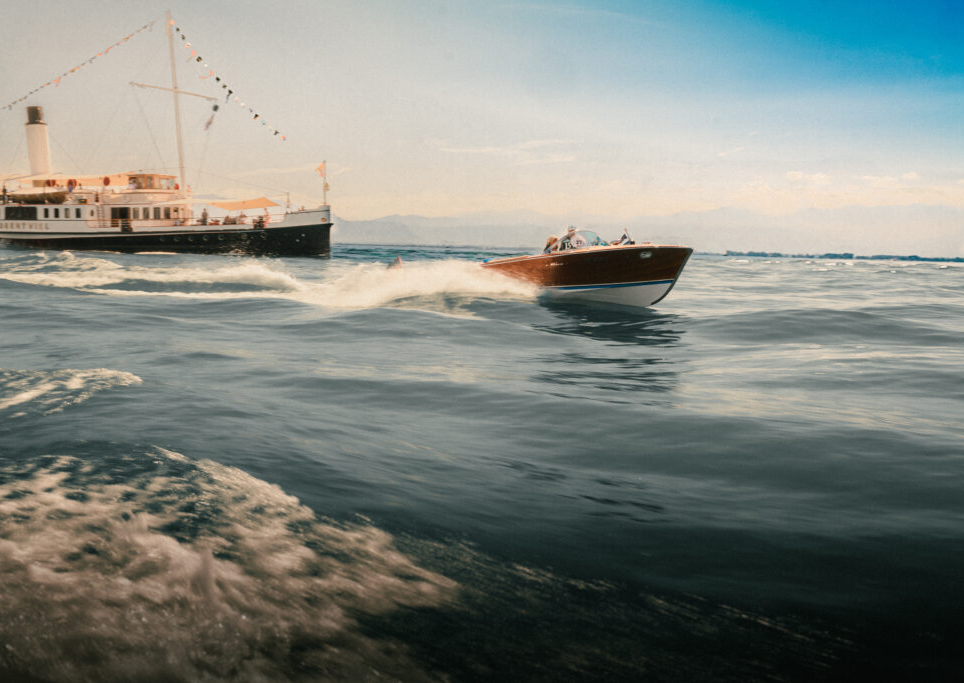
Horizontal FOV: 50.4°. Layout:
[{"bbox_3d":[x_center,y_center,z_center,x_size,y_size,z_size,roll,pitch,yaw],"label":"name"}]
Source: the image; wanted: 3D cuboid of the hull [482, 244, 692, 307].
[{"bbox_3d":[1.880,-1.410,24.310,6.500,1.380,2.200,0,4,31],"label":"hull"}]

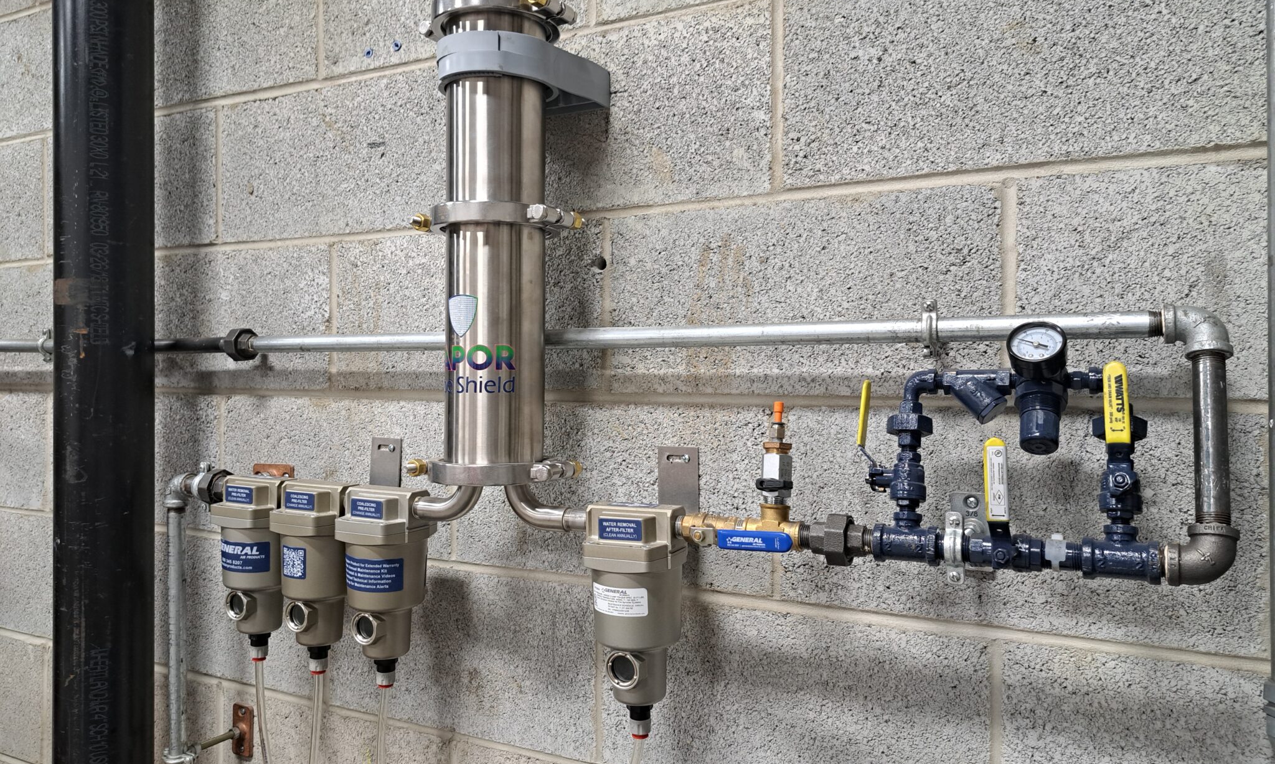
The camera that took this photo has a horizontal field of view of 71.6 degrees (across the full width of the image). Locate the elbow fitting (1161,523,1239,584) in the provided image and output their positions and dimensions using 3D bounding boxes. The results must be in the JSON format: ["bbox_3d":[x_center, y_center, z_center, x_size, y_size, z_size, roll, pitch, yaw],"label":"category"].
[{"bbox_3d":[0.406,0.124,0.636,0.044,0.044,0.032,0,-12,27],"label":"elbow fitting"}]

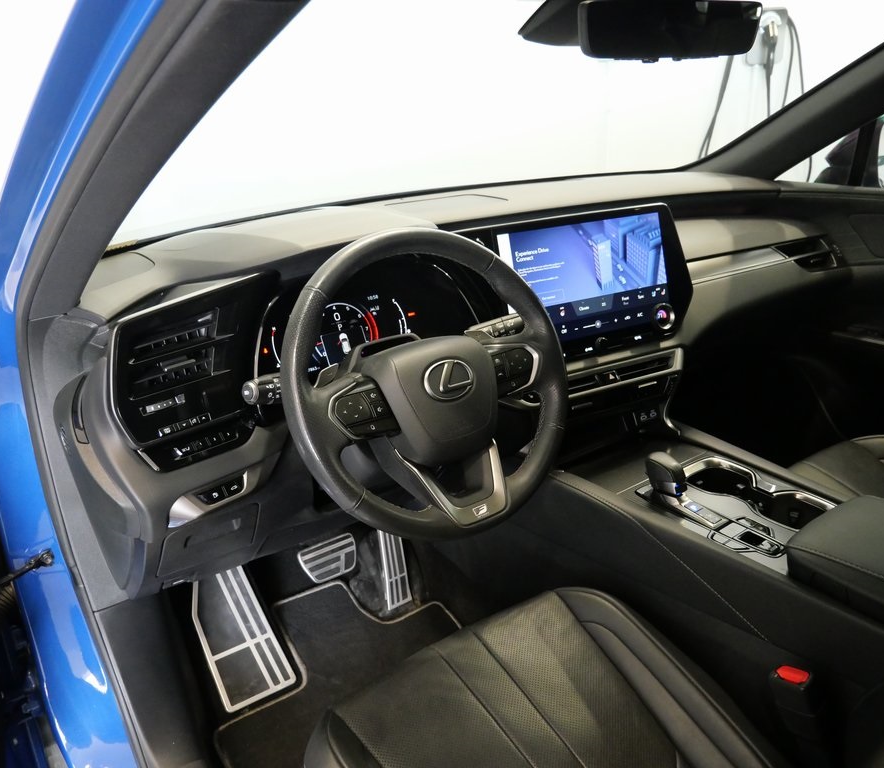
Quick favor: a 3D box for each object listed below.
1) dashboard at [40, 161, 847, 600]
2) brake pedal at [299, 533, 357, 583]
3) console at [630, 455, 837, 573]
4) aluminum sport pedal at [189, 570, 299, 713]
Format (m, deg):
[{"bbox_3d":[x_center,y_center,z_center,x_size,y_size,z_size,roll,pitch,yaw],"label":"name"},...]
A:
[{"bbox_3d":[0.109,-0.139,1.341,1.450,0.390,0.510,-15,25,-27],"label":"dashboard"},{"bbox_3d":[-0.224,0.342,1.389,0.113,0.072,0.025,-15,-10,-27],"label":"brake pedal"},{"bbox_3d":[0.438,0.166,1.016,0.215,0.100,0.275,-15,25,-27],"label":"console"},{"bbox_3d":[-0.388,0.458,1.315,0.125,0.025,0.275,-20,57,-30],"label":"aluminum sport pedal"}]

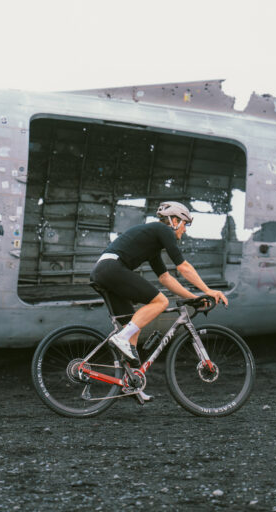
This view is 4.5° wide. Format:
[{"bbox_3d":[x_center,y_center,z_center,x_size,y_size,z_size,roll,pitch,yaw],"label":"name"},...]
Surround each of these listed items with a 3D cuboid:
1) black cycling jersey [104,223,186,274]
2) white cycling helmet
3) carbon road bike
[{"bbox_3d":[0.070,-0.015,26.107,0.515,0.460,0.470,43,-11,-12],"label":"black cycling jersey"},{"bbox_3d":[0.275,-0.324,26.168,0.275,0.165,0.205,10,-3,-16],"label":"white cycling helmet"},{"bbox_3d":[0.046,0.709,26.100,1.740,1.020,0.450,0,0,-17],"label":"carbon road bike"}]

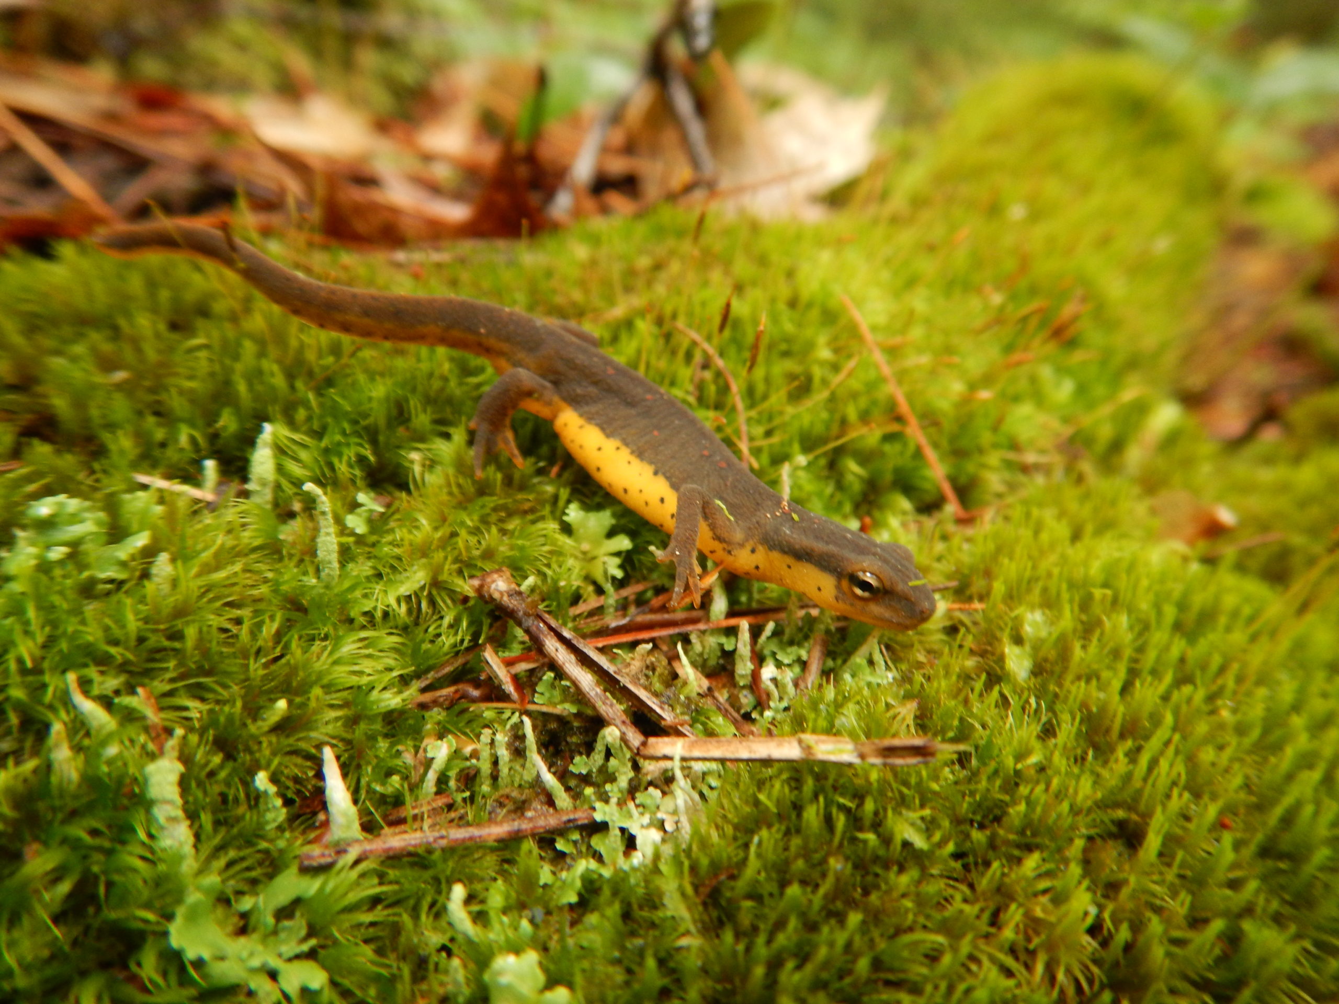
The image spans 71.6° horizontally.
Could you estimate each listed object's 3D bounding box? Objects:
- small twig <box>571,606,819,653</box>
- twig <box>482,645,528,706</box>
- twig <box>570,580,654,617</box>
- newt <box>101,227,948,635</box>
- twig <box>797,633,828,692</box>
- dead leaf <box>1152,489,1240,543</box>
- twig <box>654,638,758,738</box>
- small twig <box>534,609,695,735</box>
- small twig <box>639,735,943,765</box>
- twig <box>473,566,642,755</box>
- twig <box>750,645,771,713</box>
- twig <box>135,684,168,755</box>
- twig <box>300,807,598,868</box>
[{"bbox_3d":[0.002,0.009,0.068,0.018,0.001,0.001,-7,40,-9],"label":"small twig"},{"bbox_3d":[-0.011,0.012,0.063,0.001,0.001,0.005,-21,46,-25],"label":"twig"},{"bbox_3d":[-0.004,0.007,0.069,0.006,0.001,0.001,-20,42,-21],"label":"twig"},{"bbox_3d":[-0.018,-0.013,0.087,0.094,0.012,0.020,25,46,26],"label":"newt"},{"bbox_3d":[0.010,0.011,0.064,0.001,0.001,0.005,12,43,15],"label":"twig"},{"bbox_3d":[0.057,0.002,0.100,0.008,0.004,0.005,23,42,28],"label":"dead leaf"},{"bbox_3d":[0.002,0.013,0.064,0.001,0.001,0.011,-25,45,-27],"label":"twig"},{"bbox_3d":[-0.004,0.011,0.064,0.015,0.001,0.001,32,49,33],"label":"small twig"},{"bbox_3d":[0.008,0.016,0.059,0.019,0.001,0.001,1,39,1],"label":"small twig"},{"bbox_3d":[-0.008,0.010,0.063,0.002,0.002,0.019,-28,49,-31],"label":"twig"},{"bbox_3d":[0.006,0.012,0.064,0.001,0.001,0.006,-5,39,-6],"label":"twig"},{"bbox_3d":[-0.033,0.014,0.059,0.001,0.001,0.005,-19,65,-23],"label":"twig"},{"bbox_3d":[-0.013,0.020,0.055,0.017,0.001,0.001,-7,38,-7],"label":"twig"}]

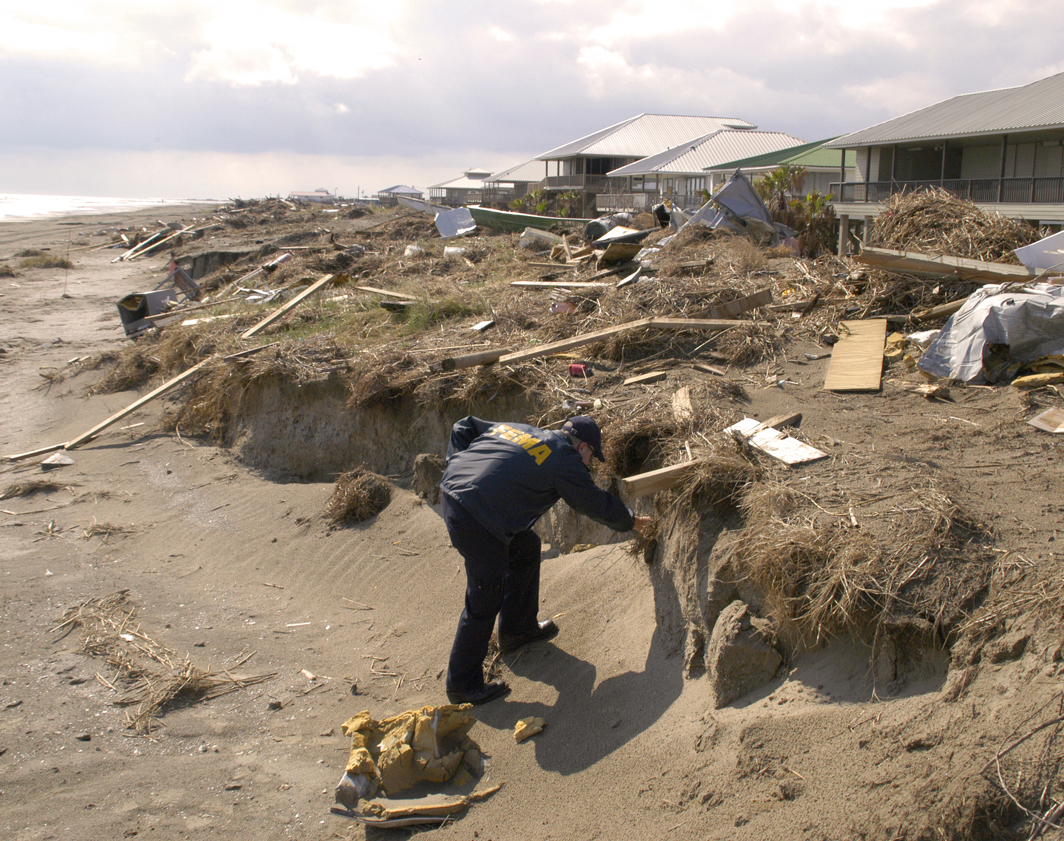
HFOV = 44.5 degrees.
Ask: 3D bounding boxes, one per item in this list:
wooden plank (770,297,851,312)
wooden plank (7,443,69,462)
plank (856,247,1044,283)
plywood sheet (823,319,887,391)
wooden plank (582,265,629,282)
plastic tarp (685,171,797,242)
[{"bbox_3d":[3.015,-1.266,14.071,1.050,0.060,0.090,-7,12,-25],"label":"wooden plank"},{"bbox_3d":[-4.636,0.299,12.259,0.089,0.040,0.834,5,10,19],"label":"wooden plank"},{"bbox_3d":[5.024,-1.889,15.900,0.150,0.280,4.000,-1,10,-15],"label":"plank"},{"bbox_3d":[2.987,-0.616,11.886,0.454,0.025,2.179,-2,19,18],"label":"plywood sheet"},{"bbox_3d":[1.203,-2.353,20.800,0.120,0.050,1.300,8,21,35],"label":"wooden plank"},{"bbox_3d":[4.304,-4.416,27.000,2.400,1.600,1.400,3,9,9],"label":"plastic tarp"}]

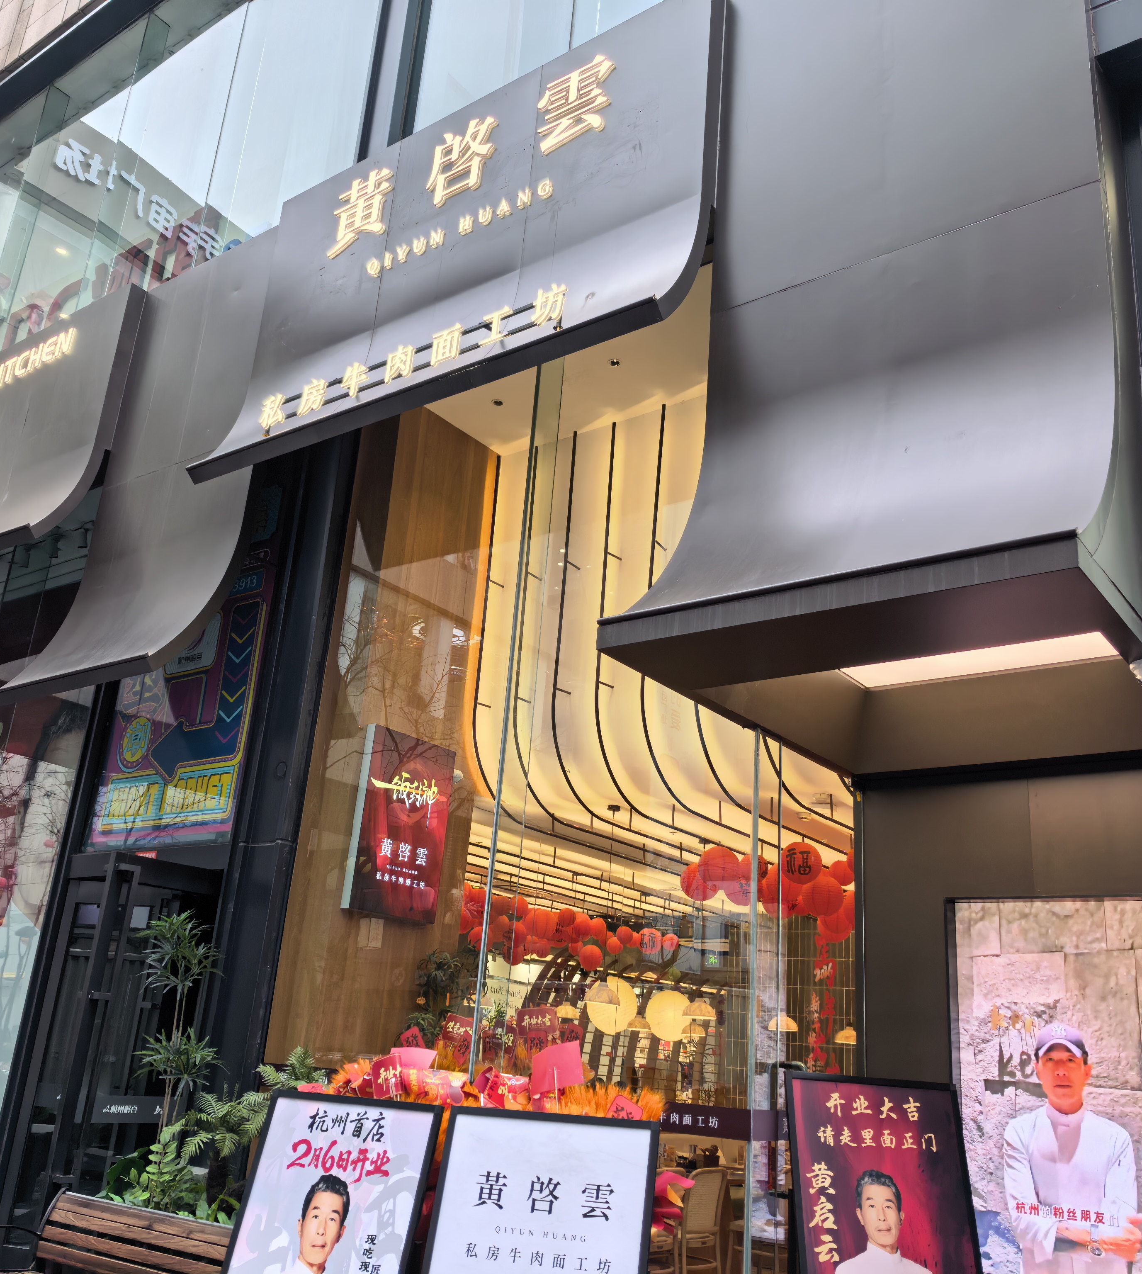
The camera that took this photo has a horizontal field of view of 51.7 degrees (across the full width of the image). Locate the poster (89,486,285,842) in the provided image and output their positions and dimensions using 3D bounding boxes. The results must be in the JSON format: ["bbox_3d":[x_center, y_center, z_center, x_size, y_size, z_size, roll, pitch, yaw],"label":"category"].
[{"bbox_3d":[-3.087,0.189,9.521,1.850,2.960,0.080,-10,-24,35],"label":"poster"}]

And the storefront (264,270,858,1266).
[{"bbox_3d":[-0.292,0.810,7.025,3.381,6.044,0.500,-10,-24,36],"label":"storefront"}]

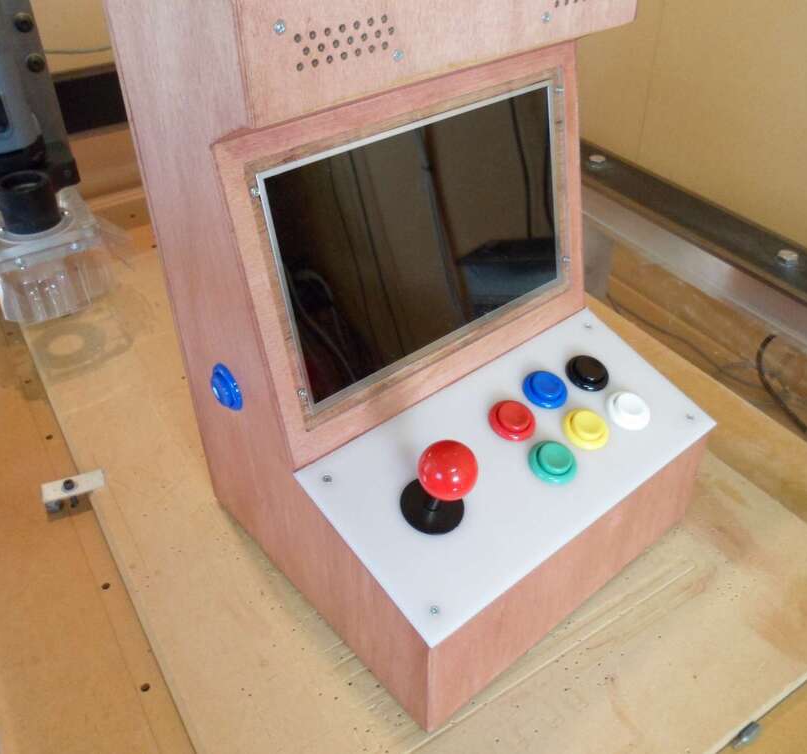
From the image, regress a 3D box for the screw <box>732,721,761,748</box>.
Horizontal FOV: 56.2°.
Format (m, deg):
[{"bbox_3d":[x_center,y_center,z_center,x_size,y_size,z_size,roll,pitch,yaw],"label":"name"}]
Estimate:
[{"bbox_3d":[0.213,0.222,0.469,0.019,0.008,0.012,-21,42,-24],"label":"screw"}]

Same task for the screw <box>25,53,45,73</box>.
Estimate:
[{"bbox_3d":[-0.356,-0.304,0.730,0.017,0.017,0.011,-21,42,-24],"label":"screw"}]

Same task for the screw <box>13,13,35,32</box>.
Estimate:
[{"bbox_3d":[-0.356,-0.333,0.708,0.017,0.017,0.011,-21,42,-24],"label":"screw"}]

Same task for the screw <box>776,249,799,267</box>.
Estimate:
[{"bbox_3d":[0.350,-0.108,0.687,0.018,0.008,0.018,-21,42,-24],"label":"screw"}]

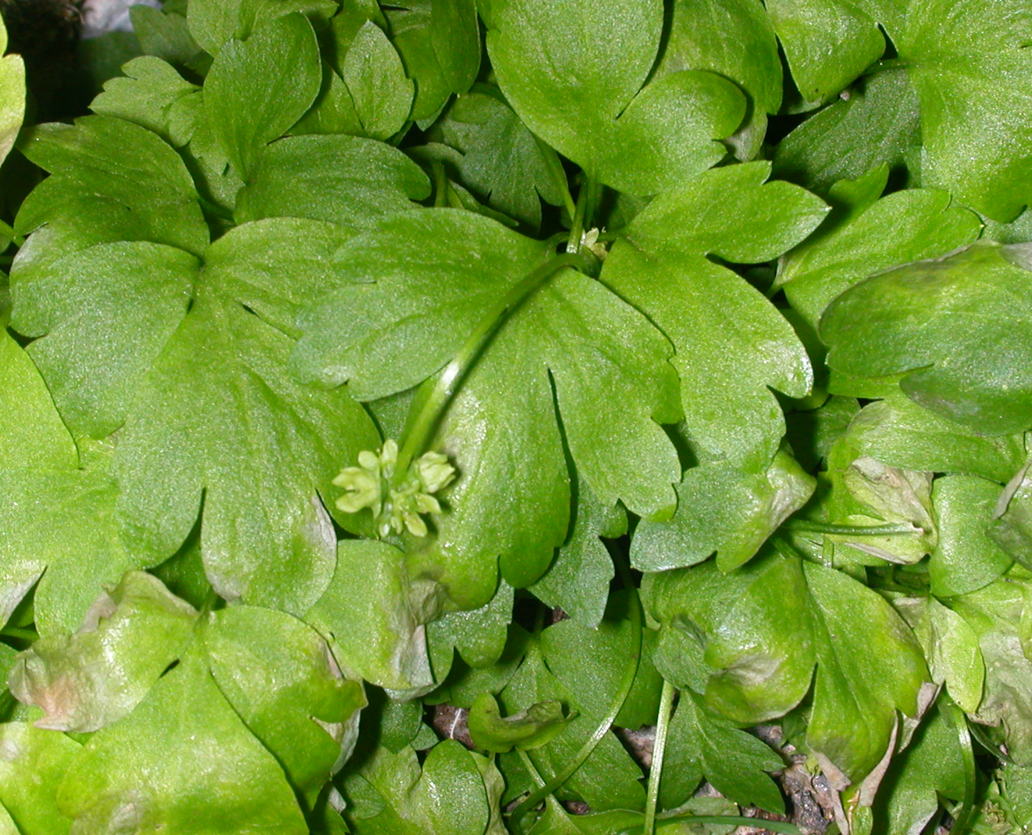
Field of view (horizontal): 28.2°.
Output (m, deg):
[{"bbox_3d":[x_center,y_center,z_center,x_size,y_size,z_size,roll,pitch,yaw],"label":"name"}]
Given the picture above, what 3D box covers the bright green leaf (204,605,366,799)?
[{"bbox_3d":[-0.020,0.024,0.178,0.011,0.006,0.018,-38,102,-6],"label":"bright green leaf"}]

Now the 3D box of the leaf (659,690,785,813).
[{"bbox_3d":[0.020,0.033,0.200,0.012,0.004,0.013,-22,77,-8],"label":"leaf"}]

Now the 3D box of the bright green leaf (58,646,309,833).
[{"bbox_3d":[-0.029,0.028,0.178,0.021,0.018,0.004,0,22,0],"label":"bright green leaf"}]

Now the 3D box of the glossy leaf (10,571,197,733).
[{"bbox_3d":[-0.035,0.020,0.176,0.018,0.007,0.013,-30,83,6],"label":"glossy leaf"}]

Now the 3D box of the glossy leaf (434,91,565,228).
[{"bbox_3d":[-0.001,-0.024,0.192,0.012,0.004,0.014,-5,73,-2],"label":"glossy leaf"}]

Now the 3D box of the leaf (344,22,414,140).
[{"bbox_3d":[-0.014,-0.035,0.212,0.007,0.012,0.003,2,21,1],"label":"leaf"}]

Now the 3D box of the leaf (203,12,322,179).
[{"bbox_3d":[-0.025,-0.032,0.203,0.010,0.015,0.004,17,14,3],"label":"leaf"}]

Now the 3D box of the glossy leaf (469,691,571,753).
[{"bbox_3d":[0.000,0.031,0.208,0.011,0.005,0.005,0,30,0],"label":"glossy leaf"}]

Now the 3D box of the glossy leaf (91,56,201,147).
[{"bbox_3d":[-0.035,-0.030,0.196,0.011,0.004,0.008,-12,70,-4],"label":"glossy leaf"}]

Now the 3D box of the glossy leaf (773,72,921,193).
[{"bbox_3d":[0.035,-0.030,0.214,0.015,0.004,0.008,-35,73,12],"label":"glossy leaf"}]

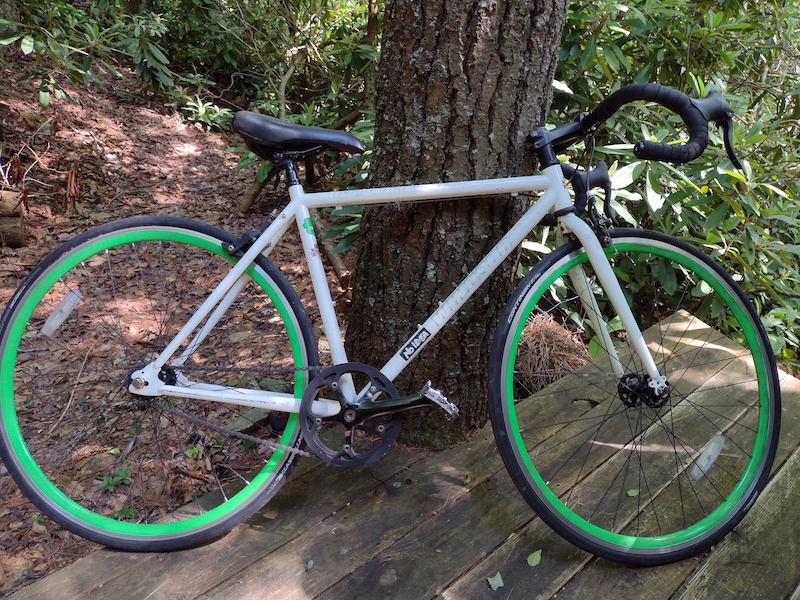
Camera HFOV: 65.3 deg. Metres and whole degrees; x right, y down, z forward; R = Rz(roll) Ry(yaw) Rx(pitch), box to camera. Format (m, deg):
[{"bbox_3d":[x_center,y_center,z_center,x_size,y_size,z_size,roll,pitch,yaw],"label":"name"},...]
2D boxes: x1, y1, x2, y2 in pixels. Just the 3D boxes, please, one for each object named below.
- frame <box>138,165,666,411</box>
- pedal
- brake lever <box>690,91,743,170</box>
[{"bbox_3d":[0.003,-0.024,1.281,1.053,0.533,0.146,1,-4,0],"label":"frame"},{"bbox_3d":[0.072,0.184,1.135,0.077,0.030,0.090,38,-3,3],"label":"pedal"},{"bbox_3d":[0.595,-0.324,1.174,0.104,0.148,0.042,3,-9,-14],"label":"brake lever"}]

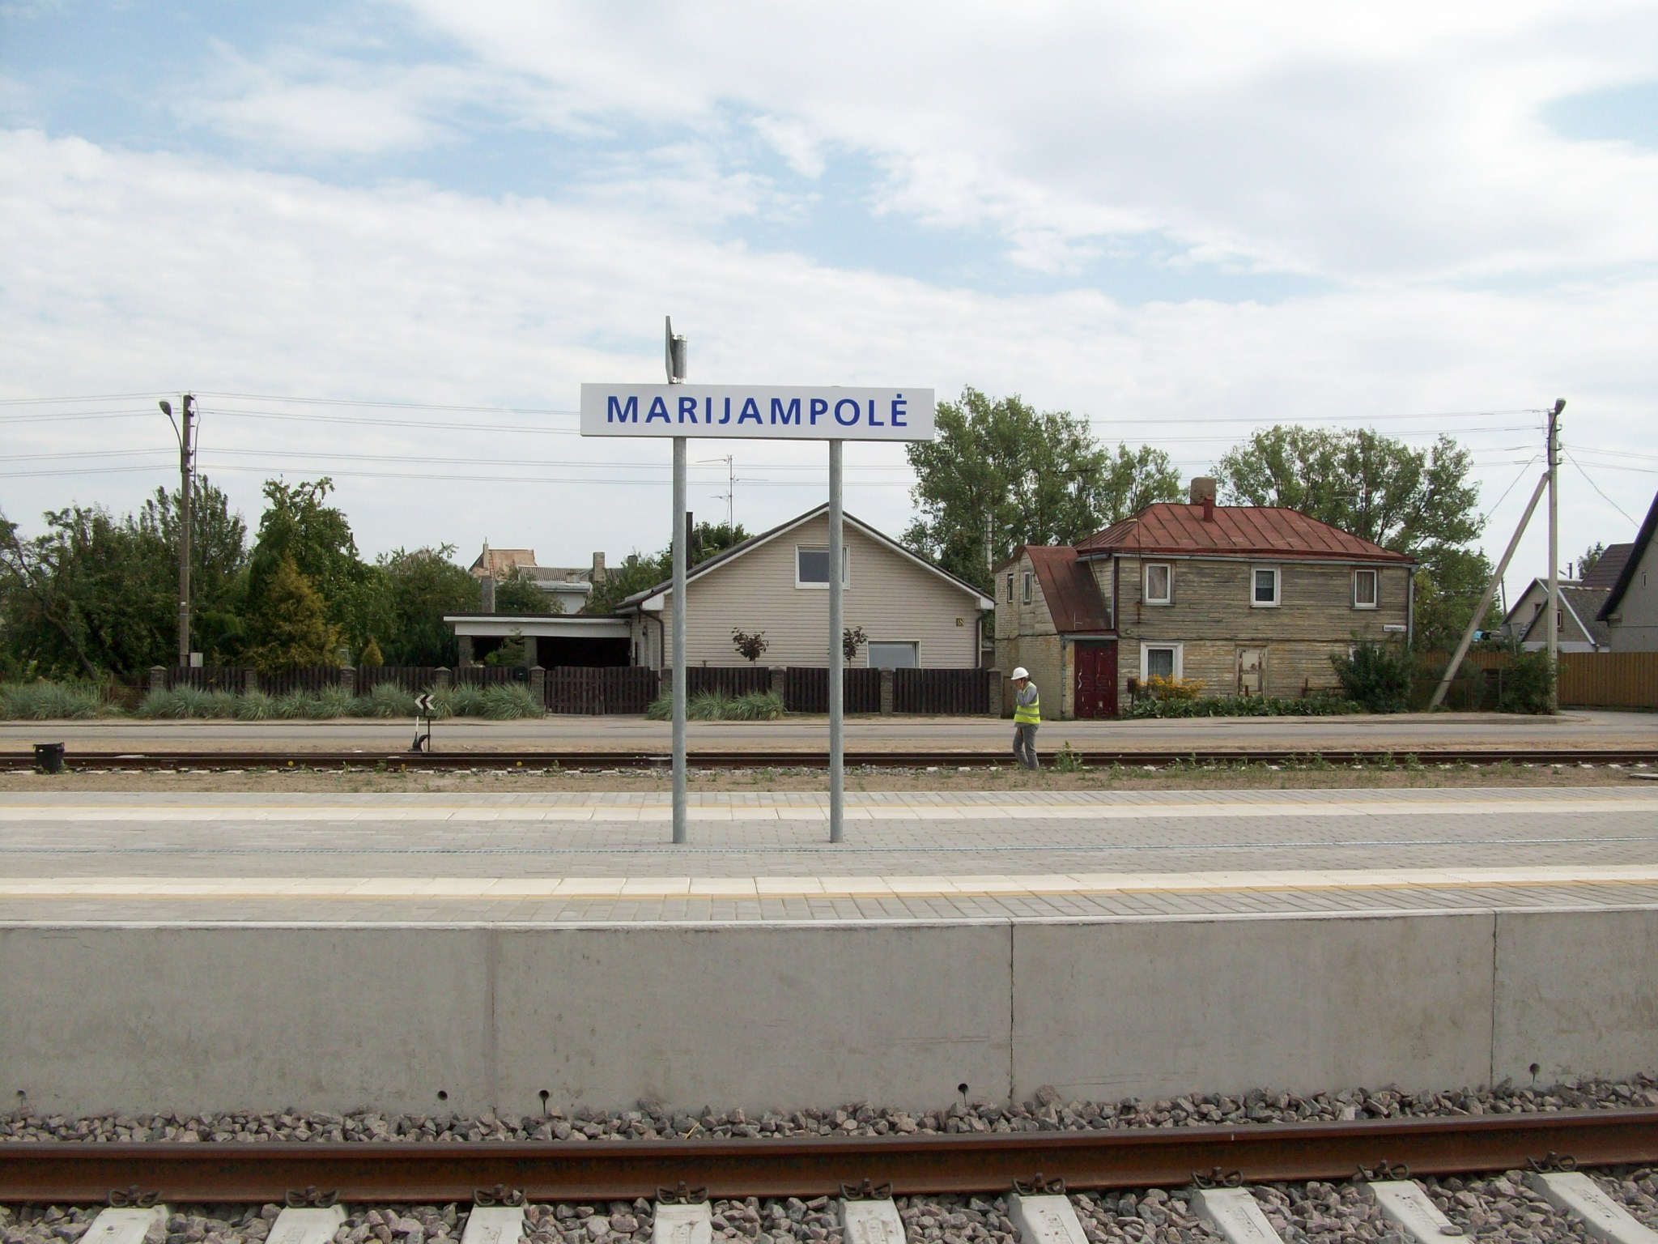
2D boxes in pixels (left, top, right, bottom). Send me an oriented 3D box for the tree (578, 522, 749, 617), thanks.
[{"bbox_3d":[-6.600,-0.410,67.000,6.900,7.100,6.200,0,-1,-4],"label":"tree"}]

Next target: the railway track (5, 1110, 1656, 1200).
[{"bbox_3d":[0.103,1.783,5.347,5.600,0.170,0.160,0,-1,-4],"label":"railway track"}]

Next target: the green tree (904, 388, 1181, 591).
[{"bbox_3d":[9.944,-3.777,76.000,12.800,14.270,10.500,0,-1,-4],"label":"green tree"}]

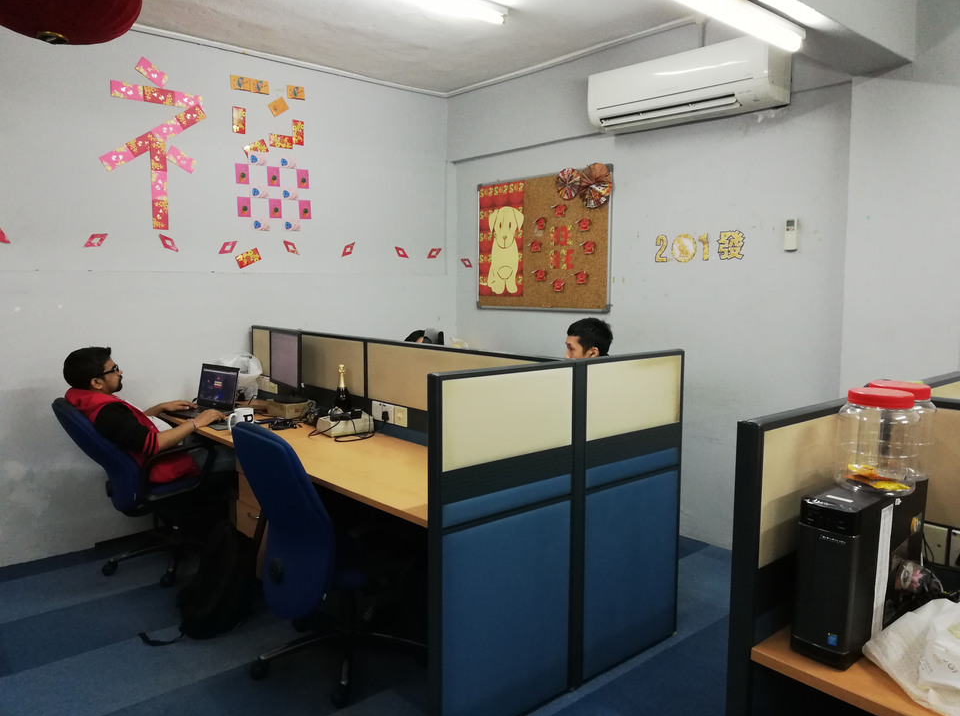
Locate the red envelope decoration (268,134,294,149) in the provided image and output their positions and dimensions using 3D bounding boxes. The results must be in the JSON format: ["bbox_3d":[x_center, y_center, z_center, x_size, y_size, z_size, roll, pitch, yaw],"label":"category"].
[{"bbox_3d":[-1.235,-1.348,4.670,0.158,0.076,0.008,-5,7,-41],"label":"red envelope decoration"}]

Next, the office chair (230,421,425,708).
[{"bbox_3d":[-0.552,0.682,2.829,0.730,0.975,0.660,-5,7,-41],"label":"office chair"}]

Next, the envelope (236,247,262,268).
[{"bbox_3d":[-1.414,-0.612,4.588,0.154,0.072,0.010,-35,26,-34],"label":"envelope"}]

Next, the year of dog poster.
[{"bbox_3d":[0.395,-0.763,5.040,0.032,0.904,1.248,-5,7,-41],"label":"year of dog poster"}]

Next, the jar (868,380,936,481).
[{"bbox_3d":[0.928,0.158,1.674,0.154,0.202,0.154,-5,7,-41],"label":"jar"}]

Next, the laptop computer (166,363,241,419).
[{"bbox_3d":[-1.551,0.187,4.148,0.340,0.250,0.275,4,7,36],"label":"laptop computer"}]

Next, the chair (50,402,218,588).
[{"bbox_3d":[-1.669,0.619,3.806,0.810,0.910,0.650,-4,7,-33],"label":"chair"}]

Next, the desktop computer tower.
[{"bbox_3d":[0.794,0.423,1.559,0.386,0.311,0.113,-5,7,-41],"label":"desktop computer tower"}]

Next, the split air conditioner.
[{"bbox_3d":[1.051,-1.401,3.910,0.224,0.312,1.078,-5,7,-41],"label":"split air conditioner"}]

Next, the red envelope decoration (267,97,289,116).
[{"bbox_3d":[-1.246,-1.555,4.646,0.010,0.074,0.121,6,43,48],"label":"red envelope decoration"}]

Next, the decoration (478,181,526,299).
[{"bbox_3d":[0.147,-0.833,5.286,0.020,0.789,0.470,-5,7,-41],"label":"decoration"}]

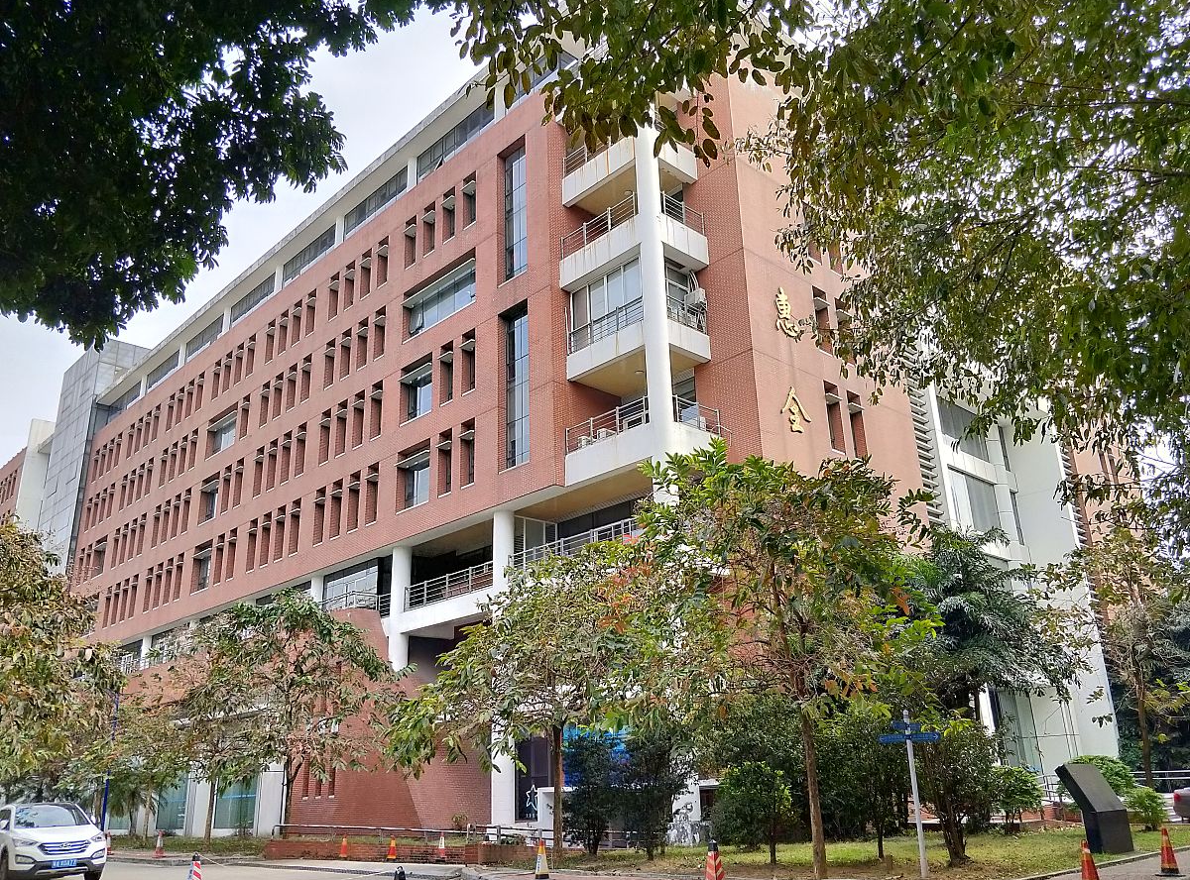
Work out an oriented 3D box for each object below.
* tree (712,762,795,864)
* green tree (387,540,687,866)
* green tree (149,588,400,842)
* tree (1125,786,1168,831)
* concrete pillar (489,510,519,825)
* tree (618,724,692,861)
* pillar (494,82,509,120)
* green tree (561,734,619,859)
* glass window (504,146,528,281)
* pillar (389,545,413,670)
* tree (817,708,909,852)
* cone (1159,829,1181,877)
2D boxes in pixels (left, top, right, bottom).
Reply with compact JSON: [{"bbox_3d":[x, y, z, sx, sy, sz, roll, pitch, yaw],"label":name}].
[{"bbox_3d":[3.130,7.295,16.831,1.600,1.860,1.550,-5,-20,9],"label":"tree"},{"bbox_3d":[-1.284,5.946,20.413,6.600,7.200,6.000,-1,-19,-4],"label":"green tree"},{"bbox_3d":[-9.994,8.468,27.045,7.200,7.600,6.600,5,-21,-18],"label":"green tree"},{"bbox_3d":[15.682,10.467,24.424,1.150,1.150,1.100,-13,-22,28],"label":"tree"},{"bbox_3d":[-3.329,7.914,31.205,0.880,11.000,0.880,0,-20,-6],"label":"concrete pillar"},{"bbox_3d":[1.373,8.023,19.663,1.650,2.850,1.600,-3,-19,3],"label":"tree"},{"bbox_3d":[-3.734,-13.544,34.649,0.500,1.781,0.650,15,-25,-40],"label":"pillar"},{"bbox_3d":[-0.091,7.963,19.443,1.300,2.570,1.300,-2,-20,-1],"label":"green tree"},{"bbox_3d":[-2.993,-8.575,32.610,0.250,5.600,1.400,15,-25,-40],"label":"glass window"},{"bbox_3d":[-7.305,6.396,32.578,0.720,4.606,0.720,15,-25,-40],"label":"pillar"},{"bbox_3d":[5.864,7.320,18.761,1.950,2.970,1.850,-7,-21,14],"label":"tree"},{"bbox_3d":[9.423,6.769,14.079,0.400,0.700,0.400,-13,-23,28],"label":"cone"}]

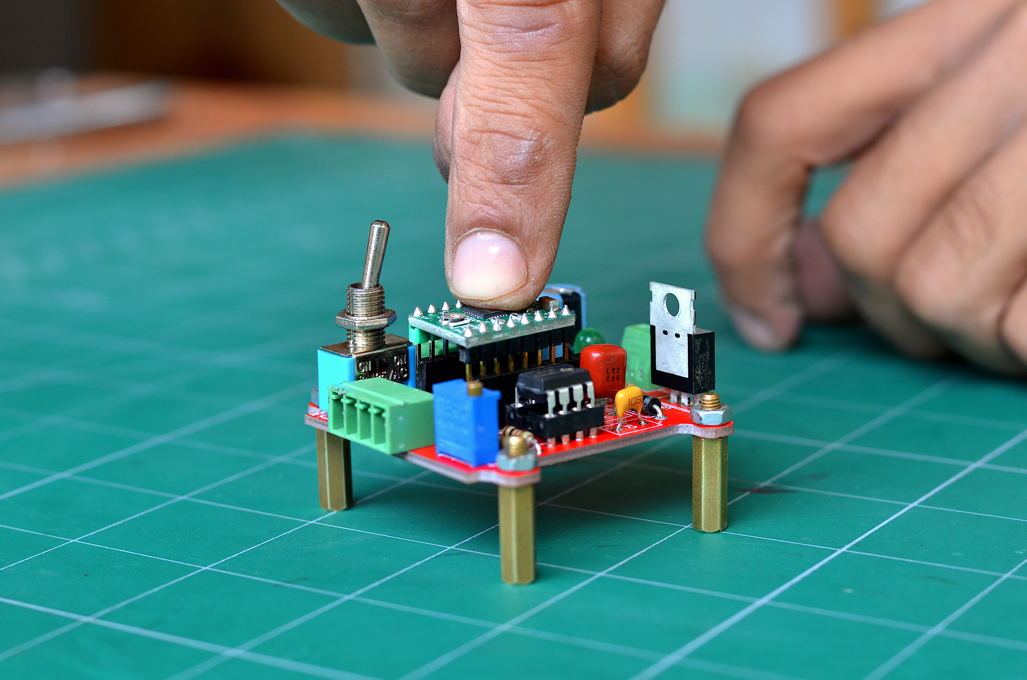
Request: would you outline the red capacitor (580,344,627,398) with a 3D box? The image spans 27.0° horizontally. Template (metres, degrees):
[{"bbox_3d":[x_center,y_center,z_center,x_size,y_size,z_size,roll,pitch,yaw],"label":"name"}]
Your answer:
[{"bbox_3d":[0.014,0.005,0.330,0.006,0.008,0.005,-11,16,-36],"label":"red capacitor"}]

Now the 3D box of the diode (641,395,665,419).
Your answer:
[{"bbox_3d":[0.019,0.010,0.320,0.003,0.003,0.009,-11,16,-36],"label":"diode"}]

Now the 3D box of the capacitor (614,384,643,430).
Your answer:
[{"bbox_3d":[0.017,0.010,0.312,0.006,0.006,0.003,-11,16,-36],"label":"capacitor"}]

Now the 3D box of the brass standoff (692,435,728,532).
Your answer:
[{"bbox_3d":[0.029,0.021,0.317,0.005,0.015,0.005,-1,13,-1],"label":"brass standoff"}]

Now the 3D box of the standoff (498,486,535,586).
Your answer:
[{"bbox_3d":[0.001,0.026,0.295,0.005,0.015,0.005,-6,13,-20],"label":"standoff"}]

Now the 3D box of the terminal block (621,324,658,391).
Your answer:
[{"bbox_3d":[0.022,0.003,0.337,0.007,0.009,0.007,-11,16,-36],"label":"terminal block"}]

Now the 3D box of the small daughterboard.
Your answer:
[{"bbox_3d":[-0.003,-0.003,0.315,0.020,0.003,0.015,-13,22,-35],"label":"small daughterboard"}]

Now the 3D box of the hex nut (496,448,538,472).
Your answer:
[{"bbox_3d":[0.000,0.016,0.293,0.006,0.002,0.005,-7,14,-23],"label":"hex nut"}]

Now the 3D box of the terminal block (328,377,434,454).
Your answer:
[{"bbox_3d":[-0.019,0.011,0.309,0.009,0.007,0.017,-11,16,-36],"label":"terminal block"}]

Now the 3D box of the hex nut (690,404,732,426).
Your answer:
[{"bbox_3d":[0.029,0.011,0.314,0.006,0.002,0.005,-1,13,1],"label":"hex nut"}]

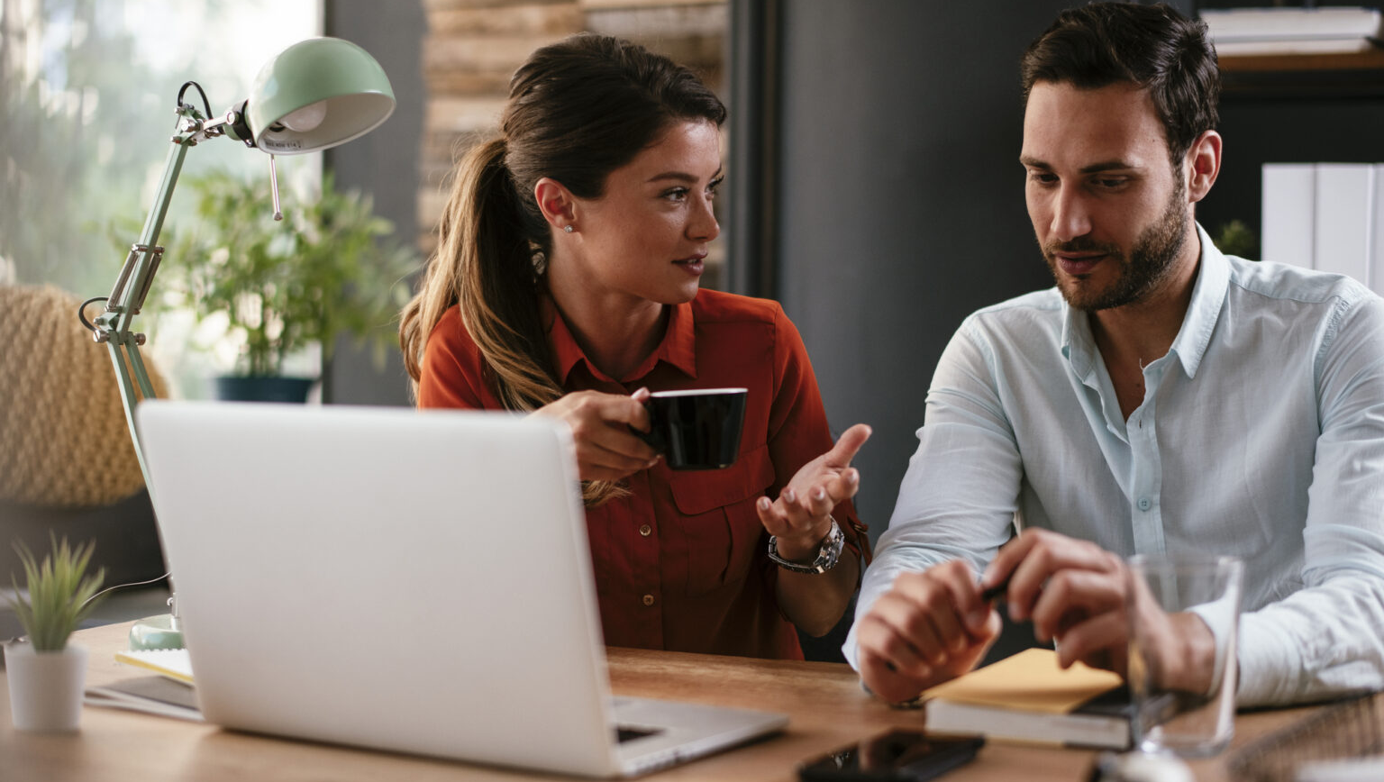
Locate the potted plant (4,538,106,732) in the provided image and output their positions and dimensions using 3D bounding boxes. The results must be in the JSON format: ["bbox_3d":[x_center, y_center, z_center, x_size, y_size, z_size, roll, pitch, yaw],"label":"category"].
[{"bbox_3d":[-0.472,0.175,1.657,0.080,0.144,0.080,1,1,0],"label":"potted plant"}]

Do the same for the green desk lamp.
[{"bbox_3d":[-0.409,-0.036,2.019,0.330,0.557,0.160,2,1,41],"label":"green desk lamp"}]

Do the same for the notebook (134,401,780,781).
[{"bbox_3d":[-0.155,0.132,1.605,0.359,0.241,0.313,1,1,30],"label":"notebook"}]

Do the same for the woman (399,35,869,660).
[{"bbox_3d":[-0.055,0.325,2.105,0.500,1.322,0.620,1,1,-13],"label":"woman"}]

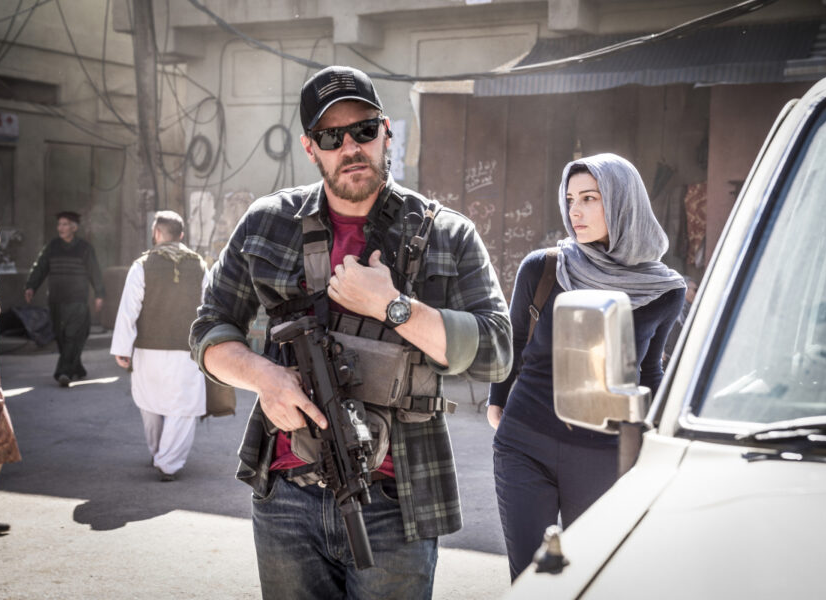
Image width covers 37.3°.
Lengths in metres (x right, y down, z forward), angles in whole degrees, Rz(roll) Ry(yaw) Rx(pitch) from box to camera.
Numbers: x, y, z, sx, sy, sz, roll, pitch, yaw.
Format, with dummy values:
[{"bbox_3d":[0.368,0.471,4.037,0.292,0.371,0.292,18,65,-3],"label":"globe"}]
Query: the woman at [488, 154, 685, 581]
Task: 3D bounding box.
[{"bbox_3d":[0.455,0.510,3.220,0.520,1.750,0.350,1,3,11],"label":"woman"}]

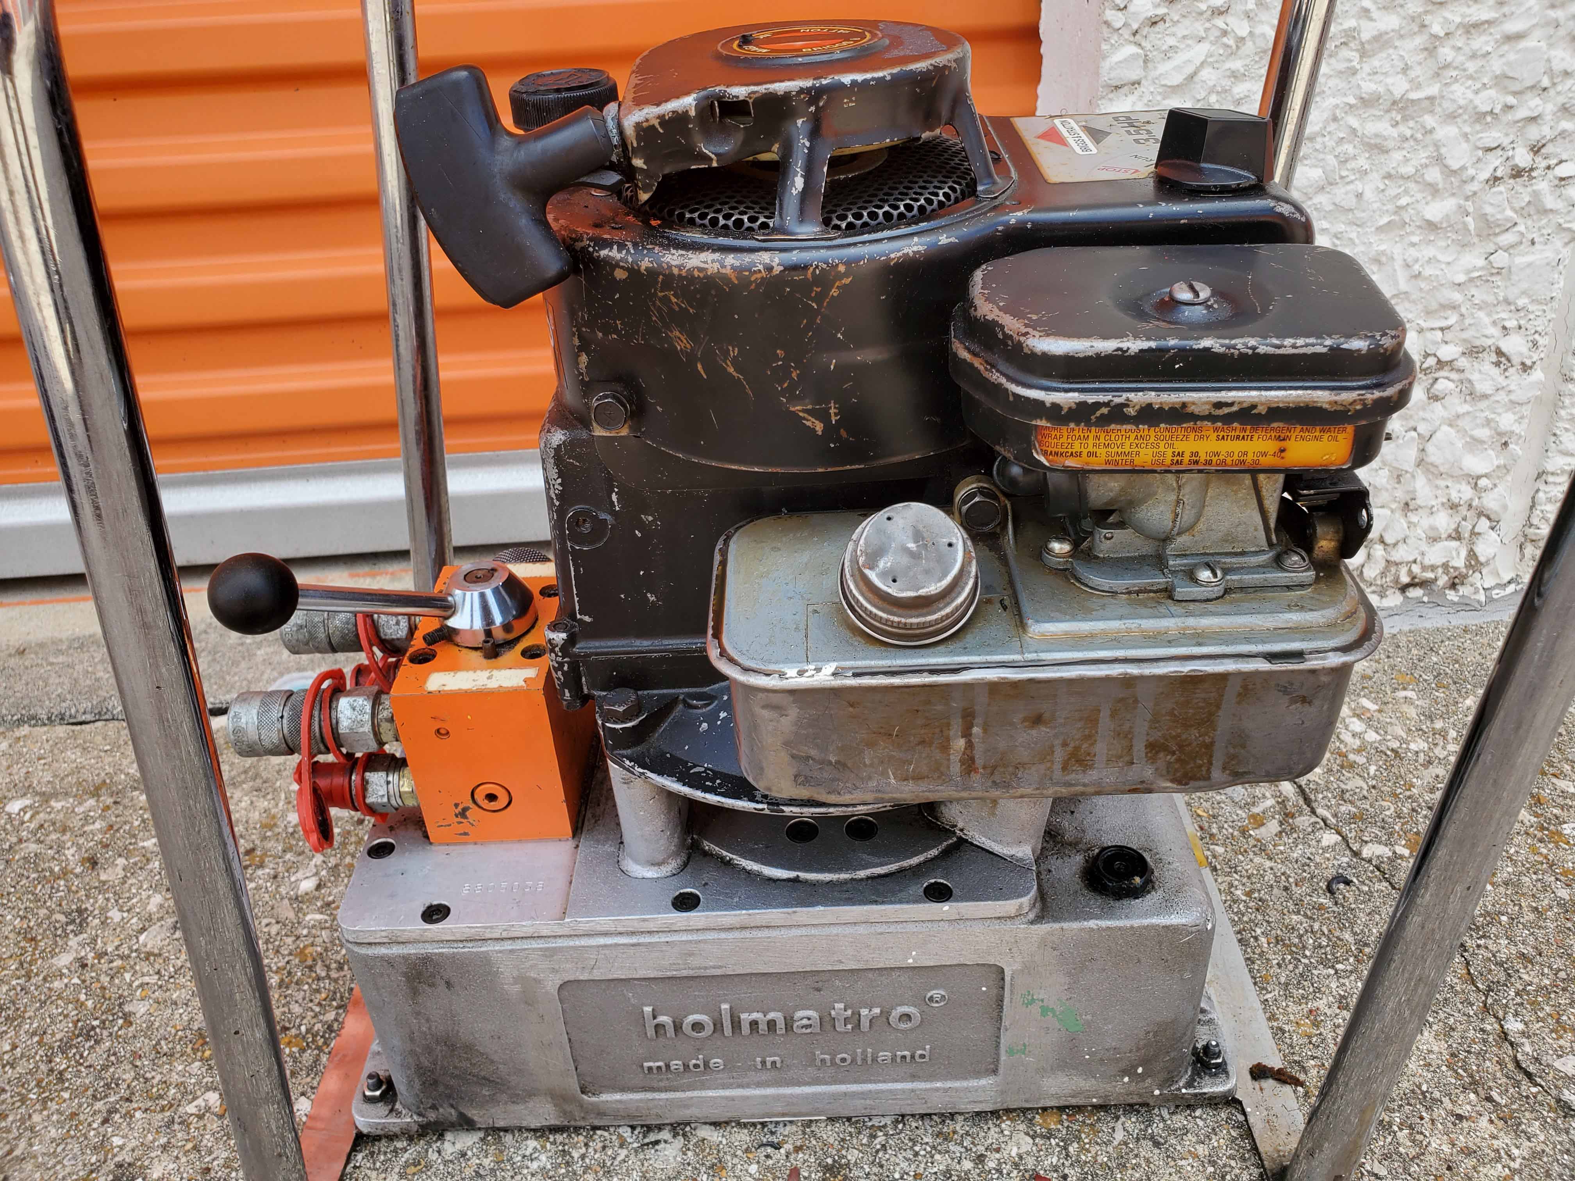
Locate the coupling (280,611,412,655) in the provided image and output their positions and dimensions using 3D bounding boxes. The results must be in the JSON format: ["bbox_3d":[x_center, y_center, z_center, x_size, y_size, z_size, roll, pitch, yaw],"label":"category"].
[{"bbox_3d":[-0.206,0.016,0.578,0.083,0.029,0.029,-3,34,1],"label":"coupling"}]

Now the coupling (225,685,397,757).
[{"bbox_3d":[-0.204,0.057,0.518,0.080,0.029,0.029,-3,34,1],"label":"coupling"}]

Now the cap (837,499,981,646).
[{"bbox_3d":[0.040,-0.008,0.385,0.046,0.024,0.046,-2,63,5],"label":"cap"}]

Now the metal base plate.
[{"bbox_3d":[-0.001,0.143,0.623,0.440,0.155,0.197,-3,34,1],"label":"metal base plate"}]

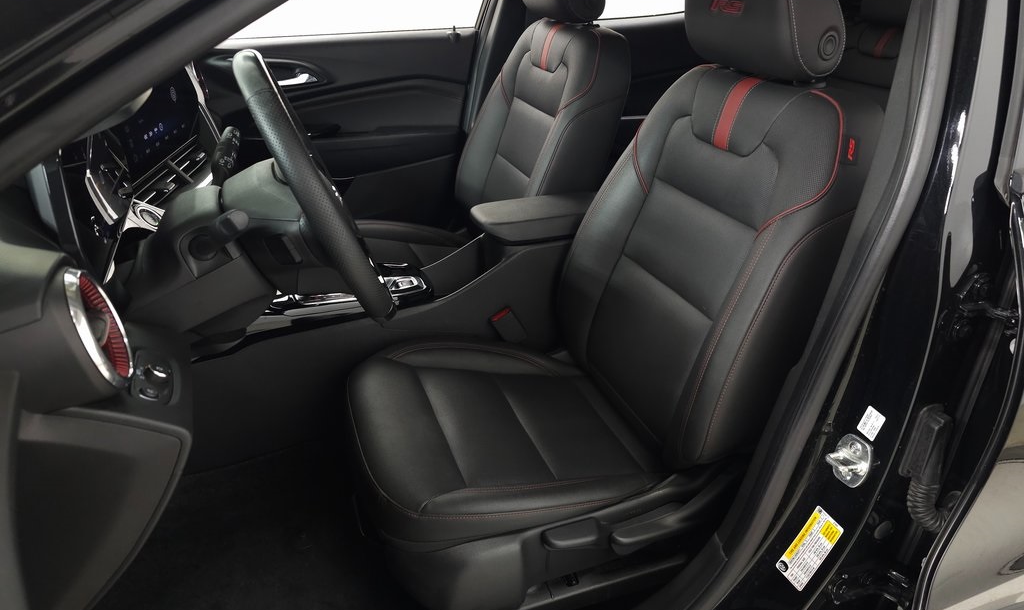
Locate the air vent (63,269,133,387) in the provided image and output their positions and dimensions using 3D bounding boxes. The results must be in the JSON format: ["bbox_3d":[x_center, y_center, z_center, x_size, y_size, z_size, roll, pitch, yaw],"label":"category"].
[{"bbox_3d":[-0.357,0.021,0.591,0.032,0.115,0.115,-21,34,-16],"label":"air vent"}]

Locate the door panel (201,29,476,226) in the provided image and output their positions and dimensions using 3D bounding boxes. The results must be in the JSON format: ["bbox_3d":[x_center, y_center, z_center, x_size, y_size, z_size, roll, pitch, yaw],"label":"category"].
[{"bbox_3d":[-0.529,-0.405,1.896,0.900,0.640,0.110,-10,31,-18],"label":"door panel"}]

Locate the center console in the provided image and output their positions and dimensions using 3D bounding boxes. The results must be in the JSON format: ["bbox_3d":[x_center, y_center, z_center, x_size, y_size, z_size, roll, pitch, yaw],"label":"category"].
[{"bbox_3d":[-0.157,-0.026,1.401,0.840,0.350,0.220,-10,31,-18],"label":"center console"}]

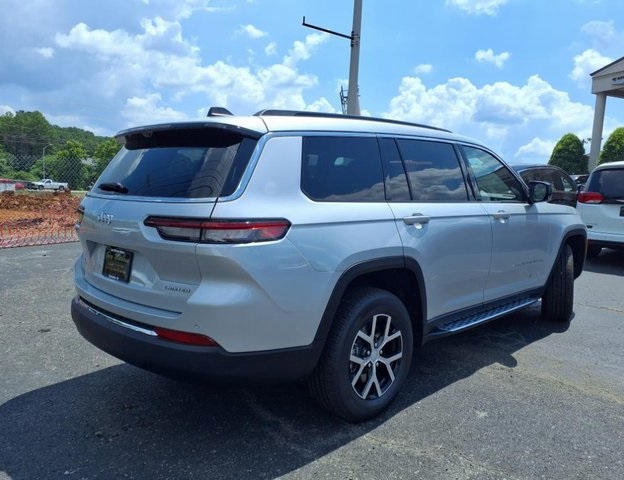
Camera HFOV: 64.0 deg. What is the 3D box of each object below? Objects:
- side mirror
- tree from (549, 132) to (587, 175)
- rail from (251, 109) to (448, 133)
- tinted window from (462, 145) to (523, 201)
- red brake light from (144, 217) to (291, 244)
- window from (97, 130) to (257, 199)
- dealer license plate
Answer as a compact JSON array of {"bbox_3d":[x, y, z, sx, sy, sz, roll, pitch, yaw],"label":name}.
[{"bbox_3d":[1.907,-0.399,4.170,0.110,0.170,0.185,-5,7,-44],"label":"side mirror"},{"bbox_3d":[12.357,-2.973,24.185,1.900,4.358,1.900,3,6,27],"label":"tree"},{"bbox_3d":[0.391,-0.759,3.233,1.900,0.080,0.065,-7,9,-43],"label":"rail"},{"bbox_3d":[1.453,-0.501,3.962,0.900,0.420,0.050,-5,-10,-44],"label":"tinted window"},{"bbox_3d":[-0.463,-0.059,2.389,0.450,0.118,0.560,-5,7,-44],"label":"red brake light"},{"bbox_3d":[-0.902,-0.402,2.827,1.420,0.410,0.130,5,-27,46],"label":"window"},{"bbox_3d":[-1.062,0.136,2.729,0.020,0.165,0.315,6,-1,-44],"label":"dealer license plate"}]

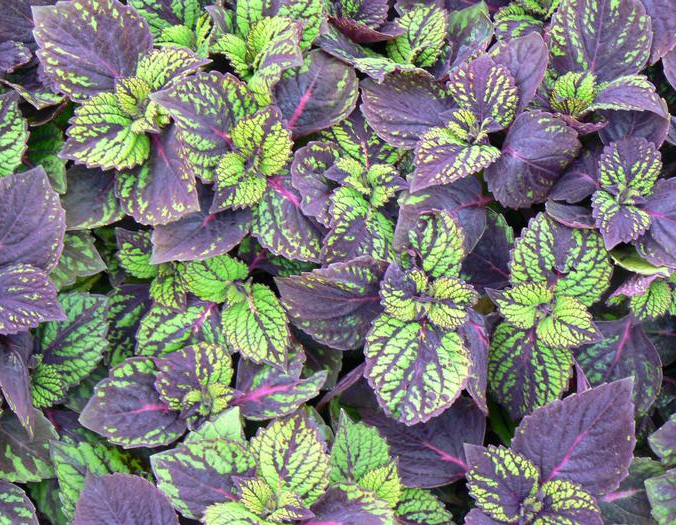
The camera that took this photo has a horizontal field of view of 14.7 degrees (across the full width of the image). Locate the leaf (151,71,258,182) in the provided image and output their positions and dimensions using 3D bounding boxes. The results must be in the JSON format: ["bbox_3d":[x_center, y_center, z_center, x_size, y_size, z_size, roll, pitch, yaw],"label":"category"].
[{"bbox_3d":[-0.086,-0.091,1.670,0.079,0.017,0.067,33,72,28],"label":"leaf"}]

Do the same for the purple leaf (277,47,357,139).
[{"bbox_3d":[-0.015,-0.109,1.704,0.054,0.013,0.073,15,52,4],"label":"purple leaf"}]

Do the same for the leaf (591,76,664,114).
[{"bbox_3d":[0.182,-0.106,1.688,0.054,0.012,0.049,2,36,-17],"label":"leaf"}]

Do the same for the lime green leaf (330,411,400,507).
[{"bbox_3d":[0.014,0.112,1.589,0.043,0.015,0.056,-12,70,-5],"label":"lime green leaf"}]

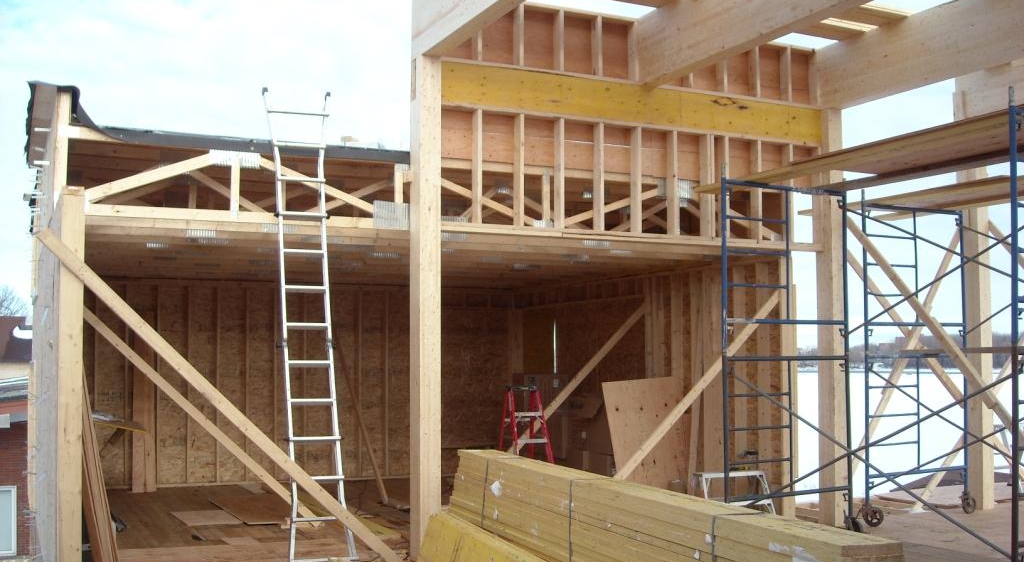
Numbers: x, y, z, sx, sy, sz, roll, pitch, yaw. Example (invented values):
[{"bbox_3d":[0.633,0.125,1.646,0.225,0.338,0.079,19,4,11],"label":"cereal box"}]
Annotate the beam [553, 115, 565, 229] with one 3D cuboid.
[{"bbox_3d":[0.426,-0.968,9.376,0.038,0.996,0.140,2,-4,-25],"label":"beam"}]

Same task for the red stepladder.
[{"bbox_3d":[0.140,1.822,11.150,0.530,1.420,0.880,1,-4,-21],"label":"red stepladder"}]

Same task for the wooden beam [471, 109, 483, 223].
[{"bbox_3d":[-0.303,-0.990,9.043,0.038,1.004,0.140,2,-4,-25],"label":"wooden beam"}]

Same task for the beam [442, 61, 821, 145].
[{"bbox_3d":[1.239,-1.641,9.796,4.197,0.348,0.135,2,-4,-25],"label":"beam"}]

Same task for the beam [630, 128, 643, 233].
[{"bbox_3d":[1.164,-0.945,9.714,0.038,0.980,0.140,2,-4,-25],"label":"beam"}]

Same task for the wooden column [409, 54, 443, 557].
[{"bbox_3d":[-0.728,0.203,8.710,0.186,4.194,0.257,2,-4,-25],"label":"wooden column"}]

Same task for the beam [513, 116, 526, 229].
[{"bbox_3d":[0.062,-0.977,9.210,0.038,0.996,0.140,2,-4,-25],"label":"beam"}]

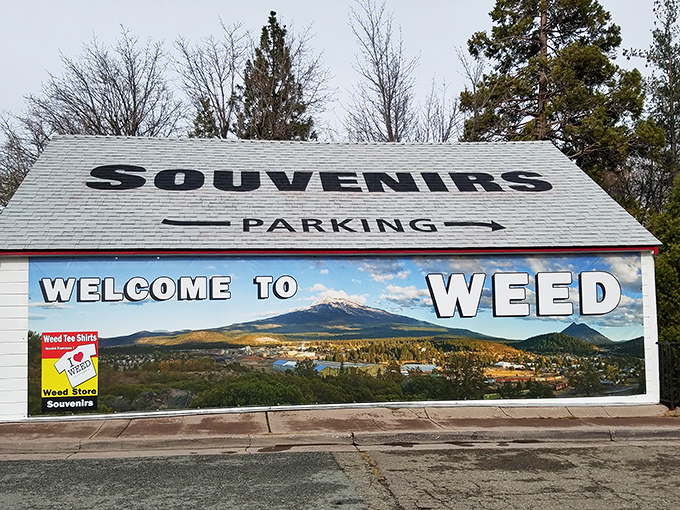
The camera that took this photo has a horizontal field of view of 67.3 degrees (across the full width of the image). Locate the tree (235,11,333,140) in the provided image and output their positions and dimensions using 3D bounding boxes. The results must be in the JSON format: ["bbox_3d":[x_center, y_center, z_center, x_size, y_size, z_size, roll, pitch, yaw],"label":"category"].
[{"bbox_3d":[-2.739,-4.097,21.700,4.500,12.800,4.500,-1,-3,0],"label":"tree"}]

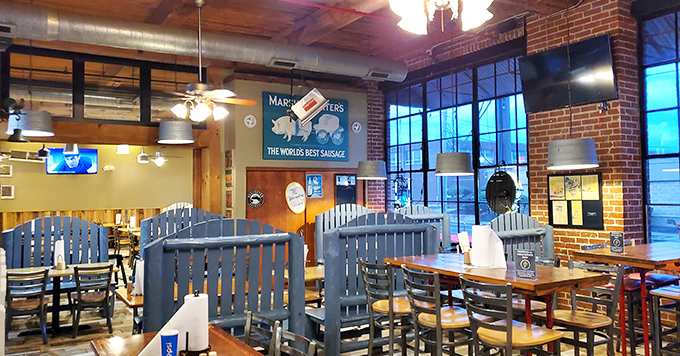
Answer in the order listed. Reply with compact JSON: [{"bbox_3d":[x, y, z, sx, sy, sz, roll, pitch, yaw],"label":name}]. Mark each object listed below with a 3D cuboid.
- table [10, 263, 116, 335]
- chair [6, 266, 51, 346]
[{"bbox_3d":[-3.411,1.514,6.282,1.220,0.760,0.760,0,-2,-33],"label":"table"},{"bbox_3d":[-3.554,1.437,5.790,0.414,0.828,0.475,0,-2,-31],"label":"chair"}]

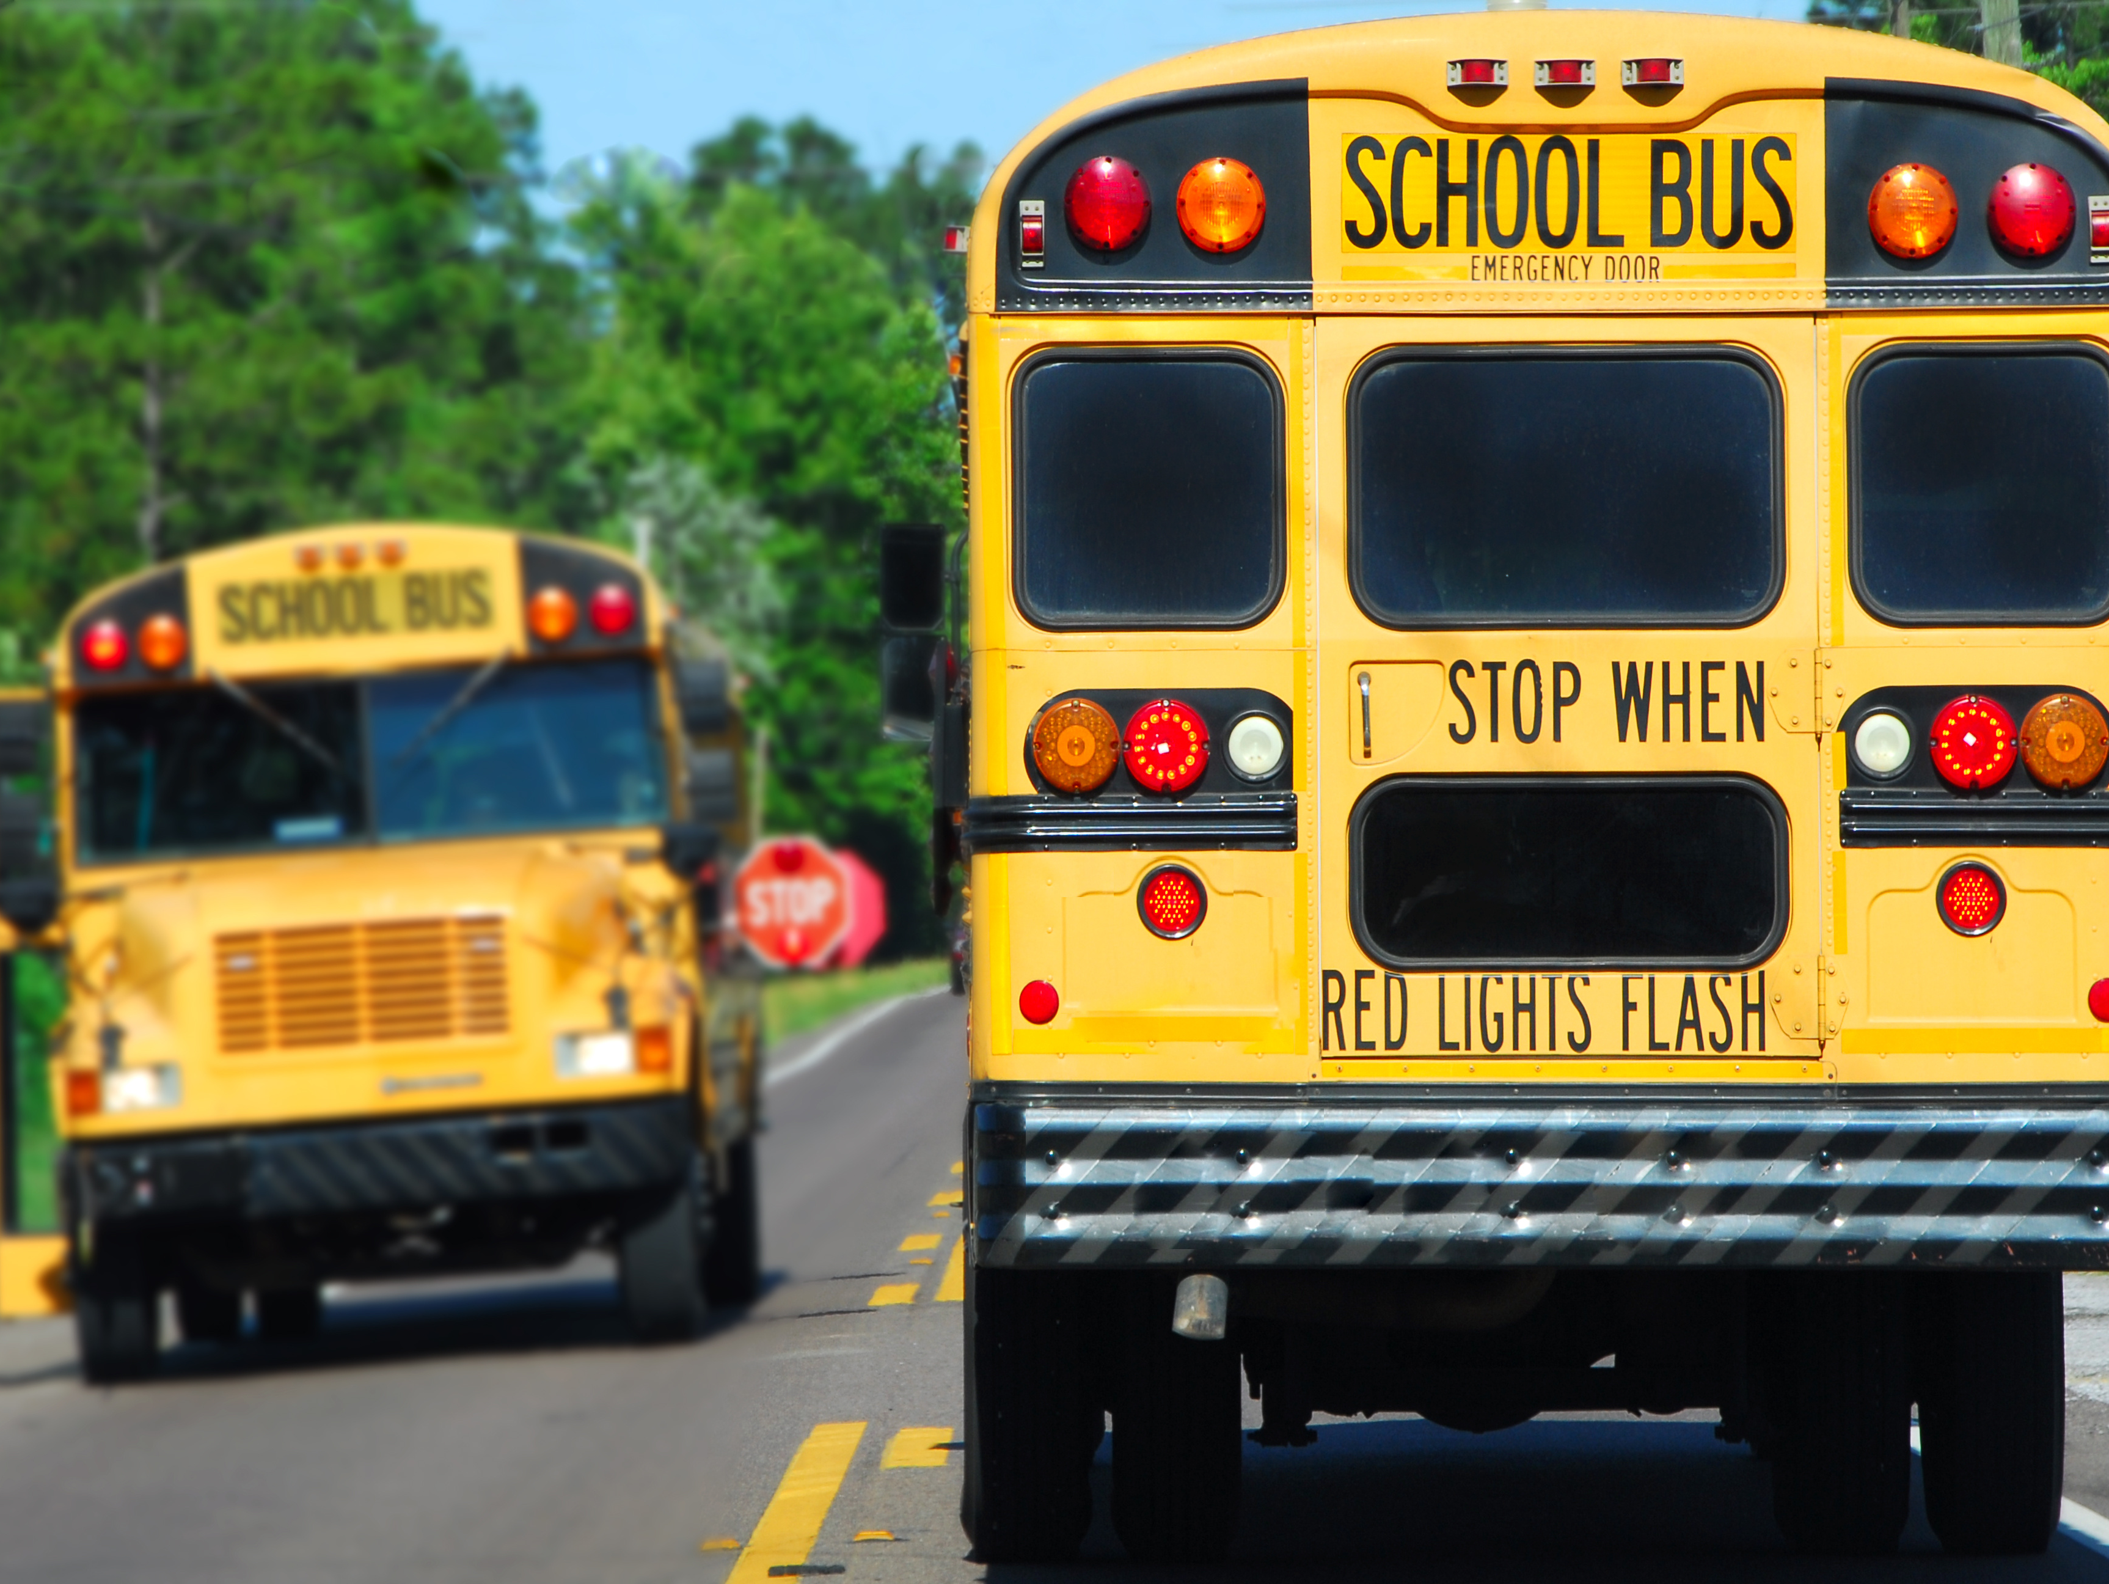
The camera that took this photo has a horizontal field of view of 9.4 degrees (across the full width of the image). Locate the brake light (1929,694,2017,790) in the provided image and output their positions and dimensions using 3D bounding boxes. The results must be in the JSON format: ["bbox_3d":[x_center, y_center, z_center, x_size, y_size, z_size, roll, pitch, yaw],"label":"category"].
[{"bbox_3d":[1.841,-0.100,25.680,0.178,0.192,0.060,0,-1,0],"label":"brake light"}]

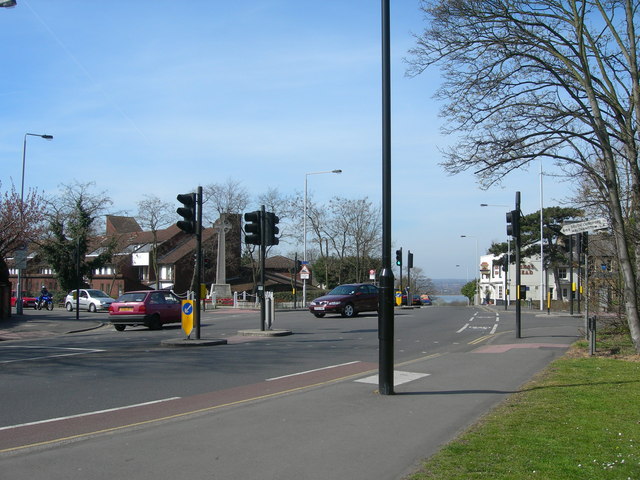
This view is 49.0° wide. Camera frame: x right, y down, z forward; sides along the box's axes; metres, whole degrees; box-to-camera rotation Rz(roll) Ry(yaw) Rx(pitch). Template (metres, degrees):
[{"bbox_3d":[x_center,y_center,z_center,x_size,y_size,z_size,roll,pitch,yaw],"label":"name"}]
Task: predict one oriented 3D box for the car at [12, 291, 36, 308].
[{"bbox_3d":[-21.919,4.291,50.000,3.800,1.380,1.650,-1,-3,25],"label":"car"}]

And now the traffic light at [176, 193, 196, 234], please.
[{"bbox_3d":[-3.515,-0.690,18.500,0.400,1.060,0.320,3,-4,-45],"label":"traffic light"}]

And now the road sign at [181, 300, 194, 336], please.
[{"bbox_3d":[-3.412,2.054,18.200,0.340,0.980,0.140,-2,-4,30],"label":"road sign"}]

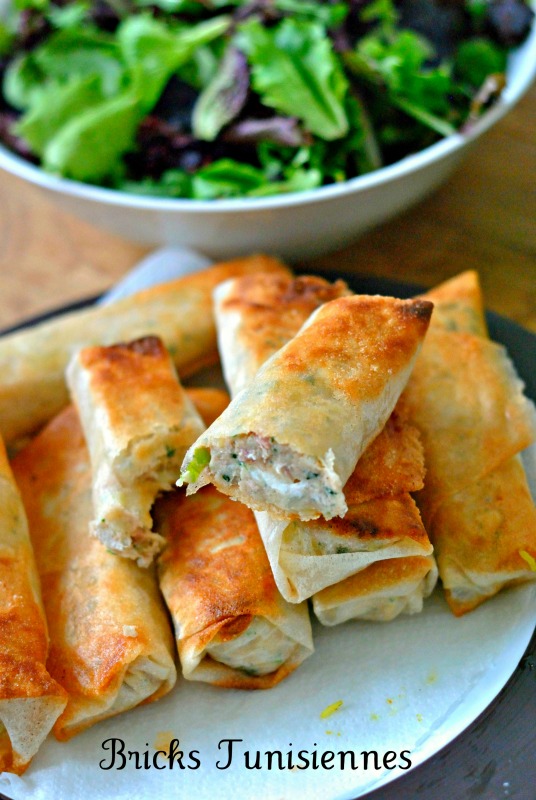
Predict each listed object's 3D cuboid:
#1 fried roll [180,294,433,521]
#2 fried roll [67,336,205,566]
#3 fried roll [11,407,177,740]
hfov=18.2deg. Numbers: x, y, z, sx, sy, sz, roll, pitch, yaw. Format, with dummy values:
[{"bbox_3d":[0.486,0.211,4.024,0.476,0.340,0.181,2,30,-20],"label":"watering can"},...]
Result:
[{"bbox_3d":[0.015,0.001,0.535,0.044,0.028,0.074,23,54,18],"label":"fried roll"},{"bbox_3d":[-0.043,0.017,0.560,0.036,0.027,0.074,-11,51,-9],"label":"fried roll"},{"bbox_3d":[-0.055,0.052,0.519,0.037,0.024,0.105,-9,47,-8],"label":"fried roll"}]

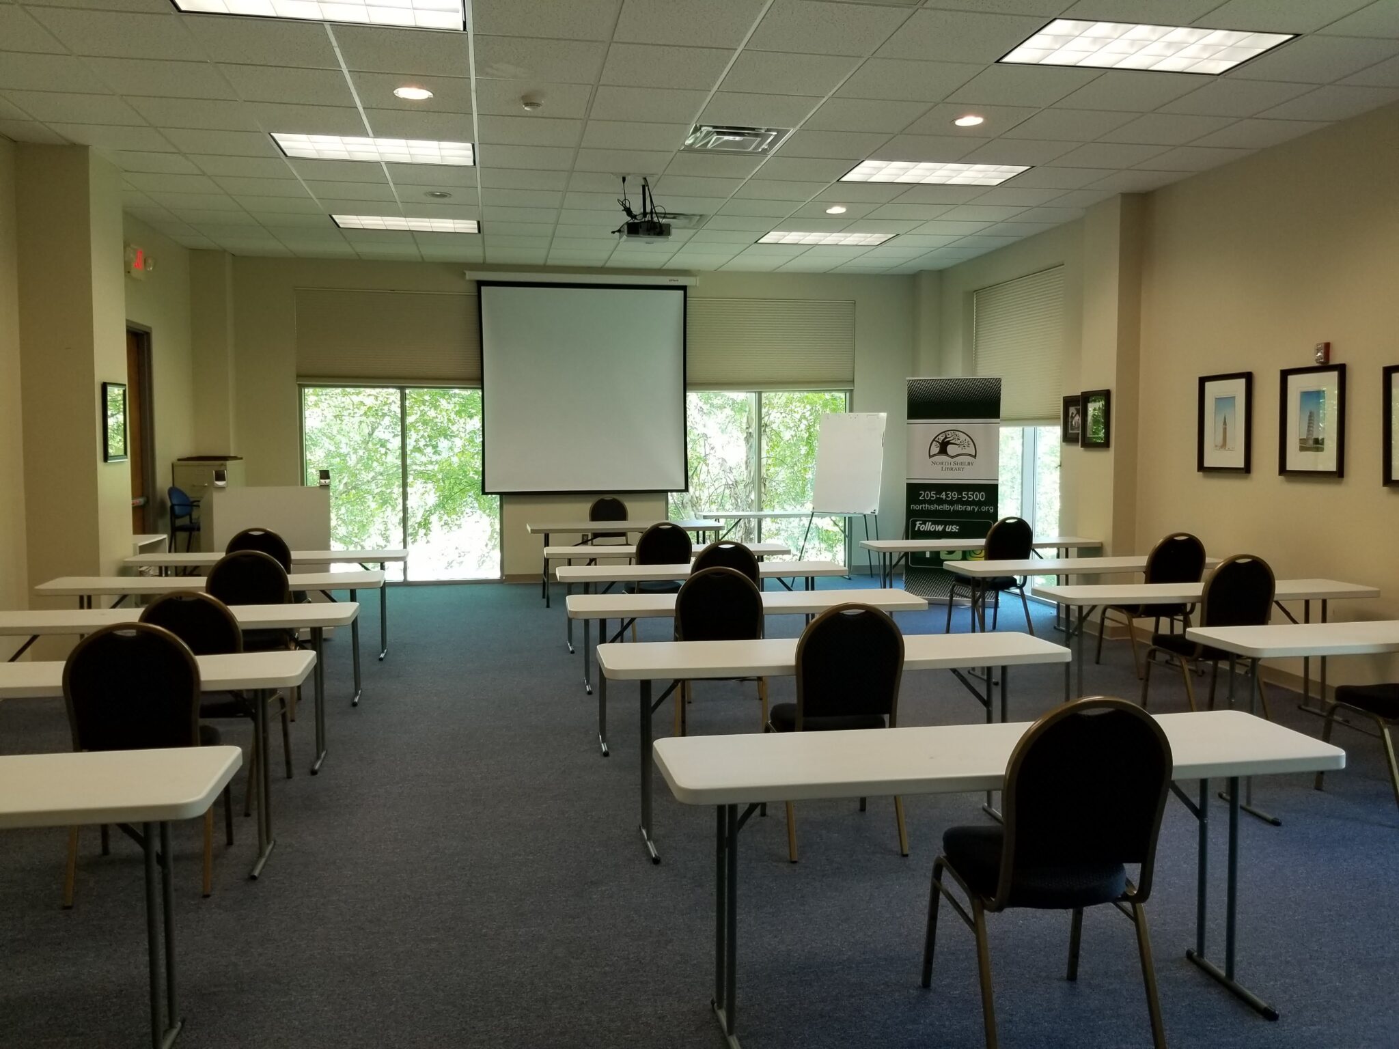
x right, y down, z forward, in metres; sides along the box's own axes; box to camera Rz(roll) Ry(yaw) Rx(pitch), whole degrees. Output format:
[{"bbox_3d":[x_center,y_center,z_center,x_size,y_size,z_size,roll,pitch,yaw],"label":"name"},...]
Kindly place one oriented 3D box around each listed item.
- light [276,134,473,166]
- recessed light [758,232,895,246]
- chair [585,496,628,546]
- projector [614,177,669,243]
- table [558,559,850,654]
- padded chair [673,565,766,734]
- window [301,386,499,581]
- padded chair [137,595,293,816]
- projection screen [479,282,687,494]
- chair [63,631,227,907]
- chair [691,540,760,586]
[{"bbox_3d":[-1.994,-2.353,6.548,1.200,0.060,0.600,-1,5,-11],"label":"light"},{"bbox_3d":[1.167,-2.648,9.705,1.210,0.080,0.610,-1,5,-11],"label":"recessed light"},{"bbox_3d":[-0.872,0.223,10.409,0.450,0.950,0.540,-1,5,-11],"label":"chair"},{"bbox_3d":[-0.393,-2.188,7.323,0.360,0.410,0.290,-1,5,-10],"label":"projector"},{"bbox_3d":[0.019,0.649,6.707,1.830,0.740,0.460,-1,5,-10],"label":"table"},{"bbox_3d":[0.086,0.660,5.264,0.460,0.960,0.560,0,5,-3],"label":"padded chair"},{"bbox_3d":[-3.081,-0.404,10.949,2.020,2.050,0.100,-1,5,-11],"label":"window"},{"bbox_3d":[-2.109,0.727,4.580,0.450,0.950,0.540,0,5,-2],"label":"padded chair"},{"bbox_3d":[-1.183,-1.396,10.916,2.140,2.140,0.040,-1,5,-11],"label":"projection screen"},{"bbox_3d":[-1.962,0.781,3.762,0.460,0.960,0.560,-1,5,-13],"label":"chair"},{"bbox_3d":[0.117,0.558,6.476,0.460,0.960,0.560,-1,5,-9],"label":"chair"}]

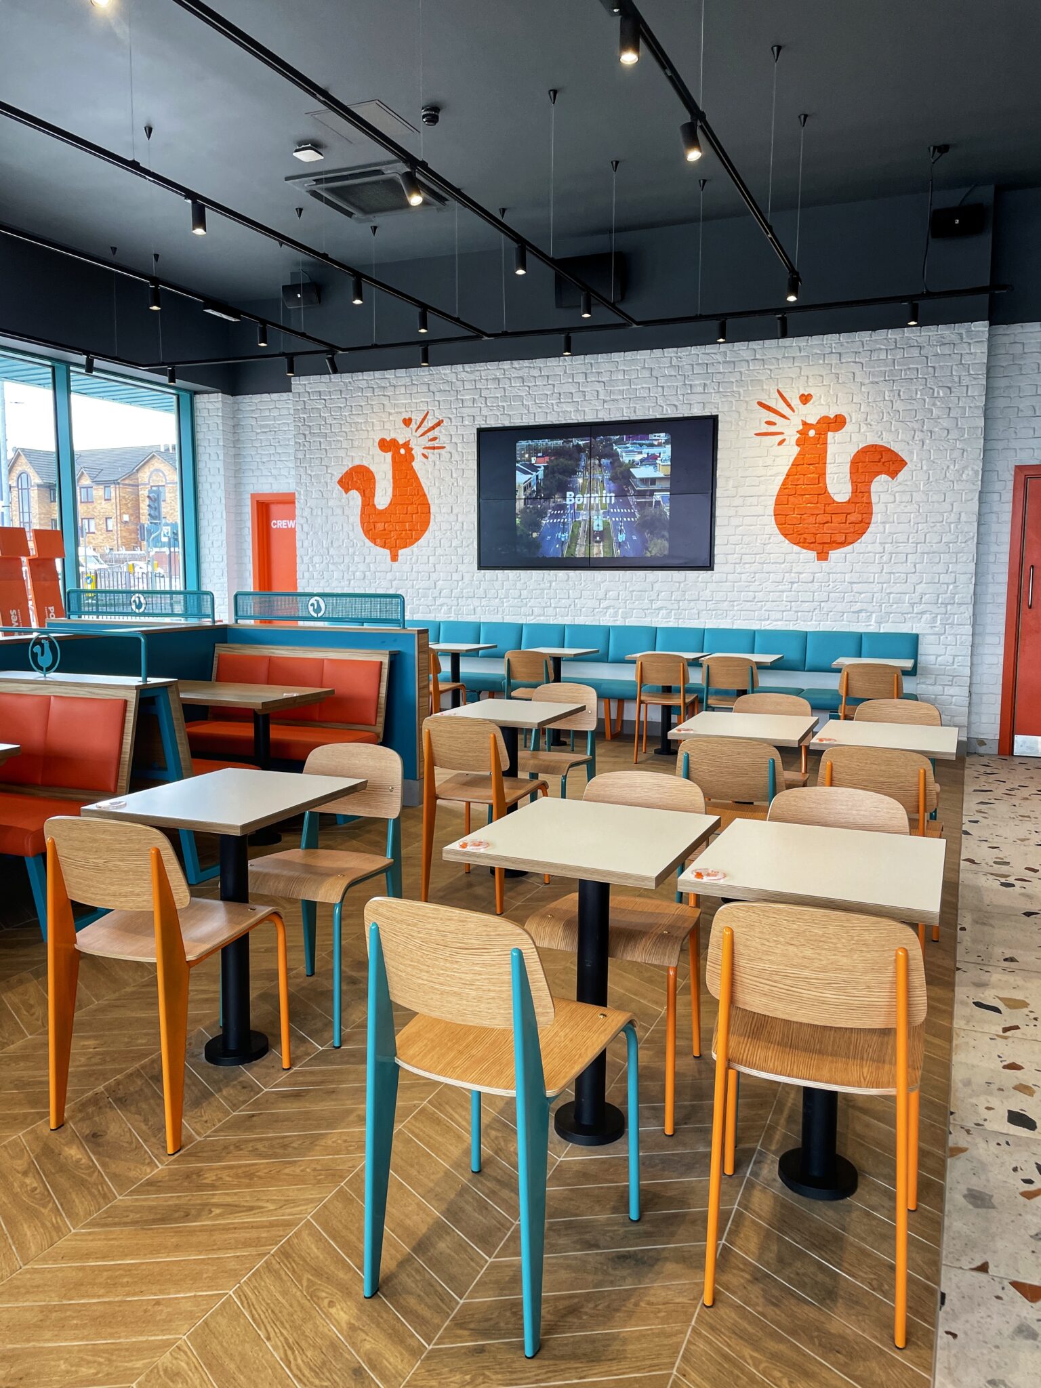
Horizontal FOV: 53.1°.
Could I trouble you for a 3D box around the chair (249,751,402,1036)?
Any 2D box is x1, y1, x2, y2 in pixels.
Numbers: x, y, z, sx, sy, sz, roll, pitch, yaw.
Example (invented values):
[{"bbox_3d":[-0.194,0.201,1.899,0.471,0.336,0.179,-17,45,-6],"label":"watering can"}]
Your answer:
[{"bbox_3d":[-0.633,0.597,3.263,0.418,0.802,0.491,3,7,20],"label":"chair"}]

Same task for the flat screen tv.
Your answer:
[{"bbox_3d":[0.614,-1.655,8.792,2.113,1.227,0.090,3,7,23],"label":"flat screen tv"}]

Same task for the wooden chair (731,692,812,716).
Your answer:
[{"bbox_3d":[1.126,0.429,4.767,0.418,0.802,0.491,2,7,17],"label":"wooden chair"}]

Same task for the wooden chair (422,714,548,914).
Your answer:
[{"bbox_3d":[-0.150,0.461,4.447,0.418,0.802,0.491,3,7,24],"label":"wooden chair"}]

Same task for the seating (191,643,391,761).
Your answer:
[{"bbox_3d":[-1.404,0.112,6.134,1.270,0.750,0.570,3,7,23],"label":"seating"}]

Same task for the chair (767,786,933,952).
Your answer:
[{"bbox_3d":[0.766,0.678,2.614,0.418,0.802,0.491,3,7,21],"label":"chair"}]

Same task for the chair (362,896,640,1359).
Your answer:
[{"bbox_3d":[-0.032,0.738,2.072,0.418,0.802,0.491,4,7,27],"label":"chair"}]

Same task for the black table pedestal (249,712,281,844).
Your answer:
[{"bbox_3d":[-1.307,0.399,5.307,0.175,0.720,0.175,3,7,23],"label":"black table pedestal"}]

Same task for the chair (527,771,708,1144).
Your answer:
[{"bbox_3d":[0.268,0.655,2.797,0.418,0.802,0.491,3,7,21],"label":"chair"}]

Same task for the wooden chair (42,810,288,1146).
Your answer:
[{"bbox_3d":[-0.919,0.667,2.709,0.415,0.790,0.495,3,7,19],"label":"wooden chair"}]

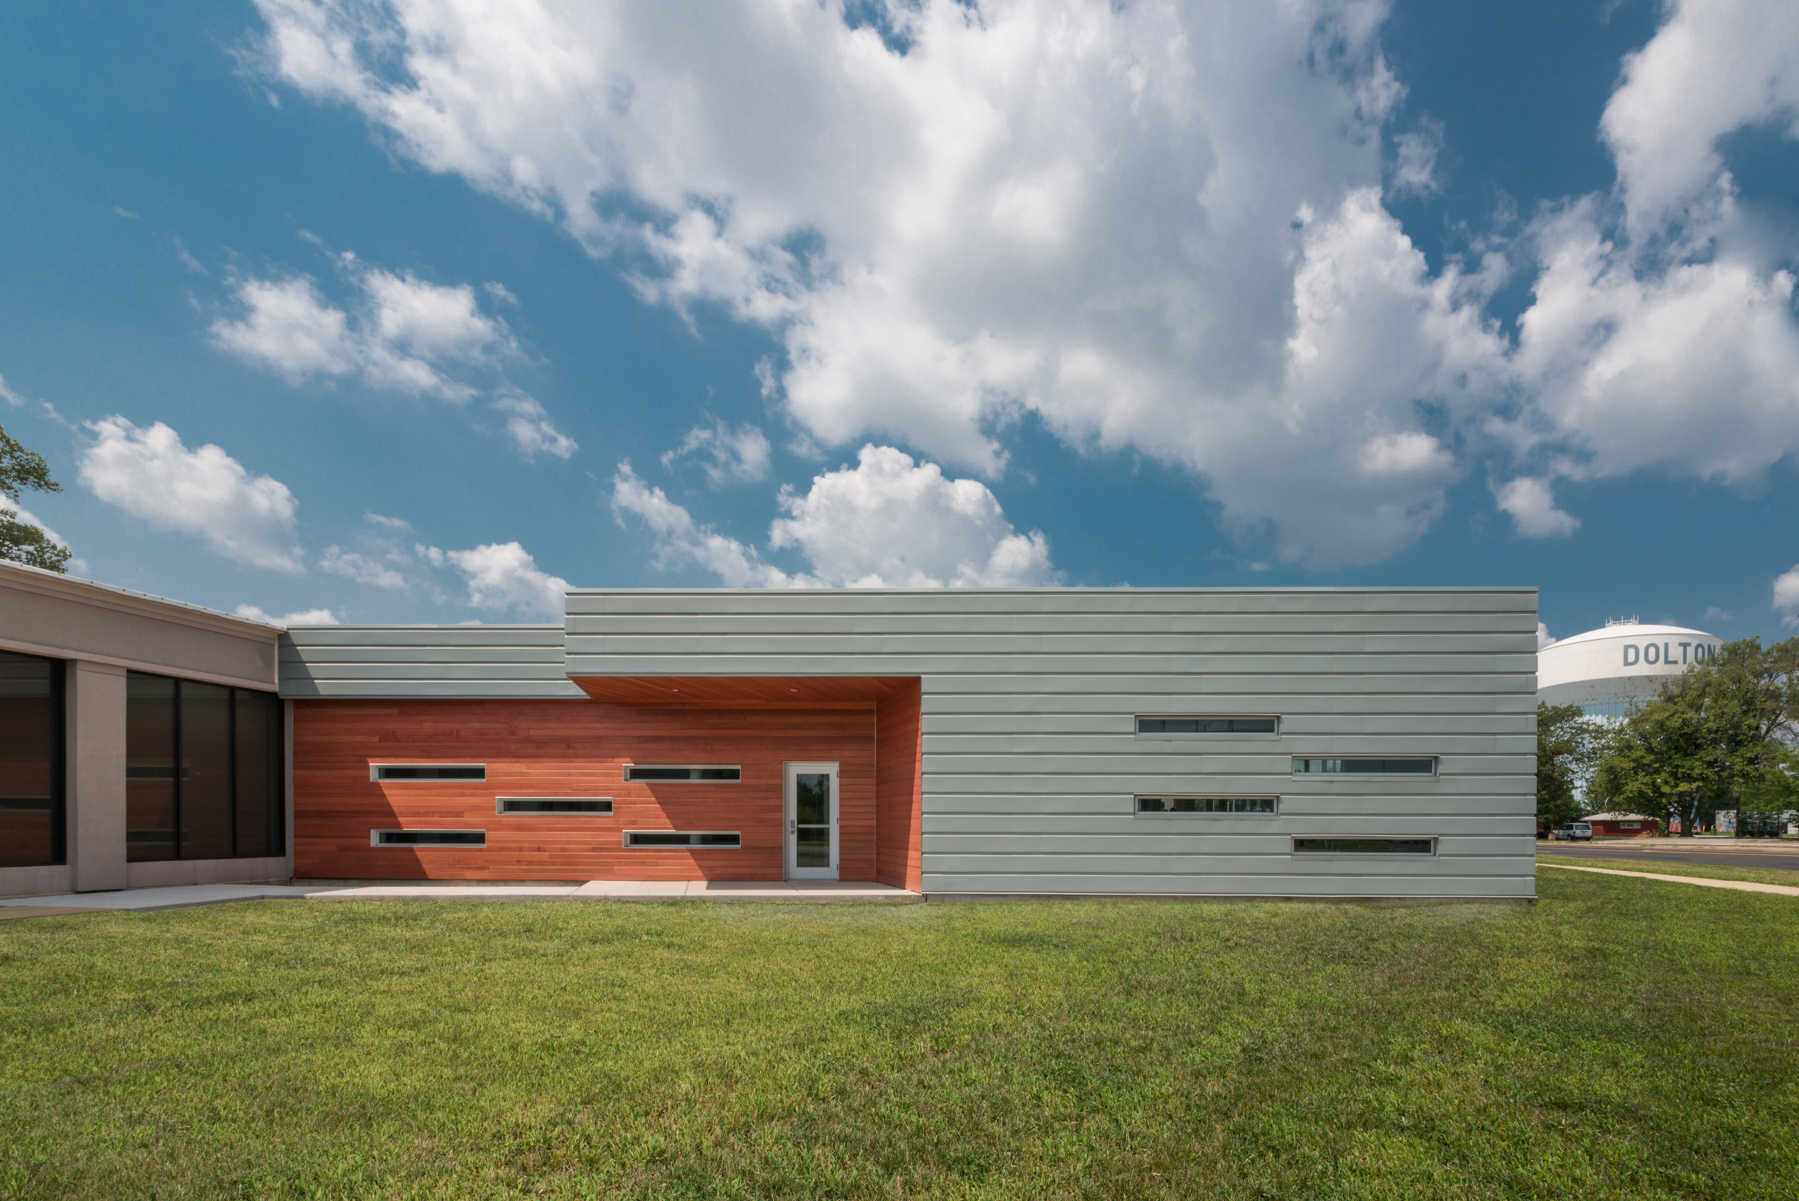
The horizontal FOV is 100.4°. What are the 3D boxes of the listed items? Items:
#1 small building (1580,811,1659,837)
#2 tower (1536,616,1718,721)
[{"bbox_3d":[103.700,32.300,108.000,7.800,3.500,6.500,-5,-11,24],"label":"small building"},{"bbox_3d":[119.100,20.700,125.000,27.000,36.400,27.000,-1,-10,8],"label":"tower"}]

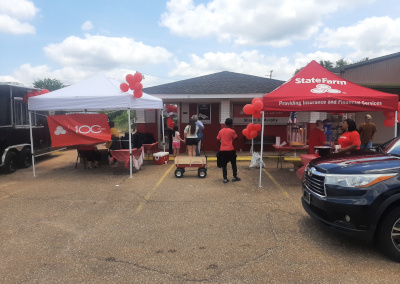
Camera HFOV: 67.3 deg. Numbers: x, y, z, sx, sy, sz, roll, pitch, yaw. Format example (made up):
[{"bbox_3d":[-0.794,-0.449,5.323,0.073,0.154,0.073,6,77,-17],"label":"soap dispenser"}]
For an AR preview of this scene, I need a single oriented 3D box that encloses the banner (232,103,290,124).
[{"bbox_3d":[2.580,-1.160,12.400,2.420,0.900,0.060,0,6,3],"label":"banner"}]

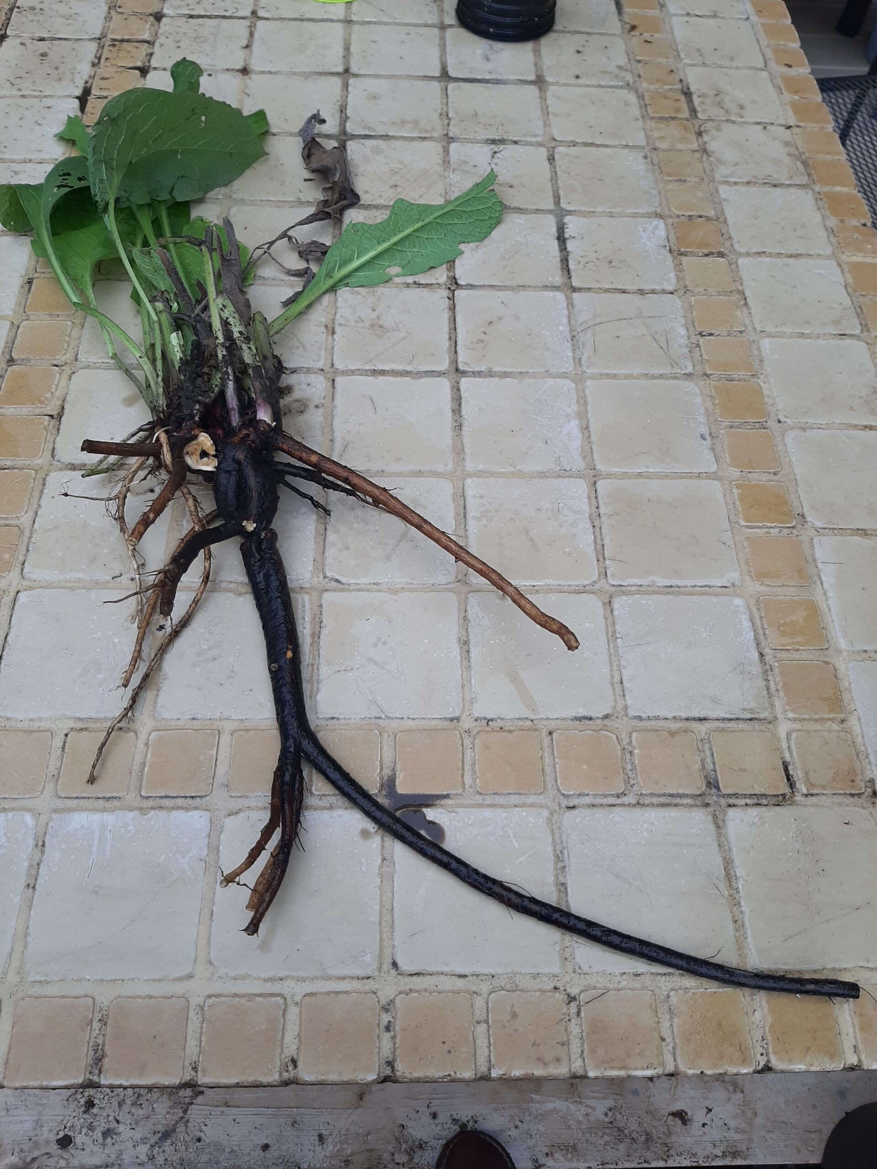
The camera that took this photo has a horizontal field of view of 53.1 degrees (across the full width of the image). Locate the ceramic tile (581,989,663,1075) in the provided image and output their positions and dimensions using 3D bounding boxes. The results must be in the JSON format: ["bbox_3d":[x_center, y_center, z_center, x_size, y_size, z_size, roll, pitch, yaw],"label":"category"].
[{"bbox_3d":[0.108,0.266,0.522,0.045,0.009,0.045,0,61,-3],"label":"ceramic tile"}]

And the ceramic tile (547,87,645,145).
[{"bbox_3d":[0.172,-0.509,0.962,0.101,0.010,0.099,0,61,-2],"label":"ceramic tile"}]

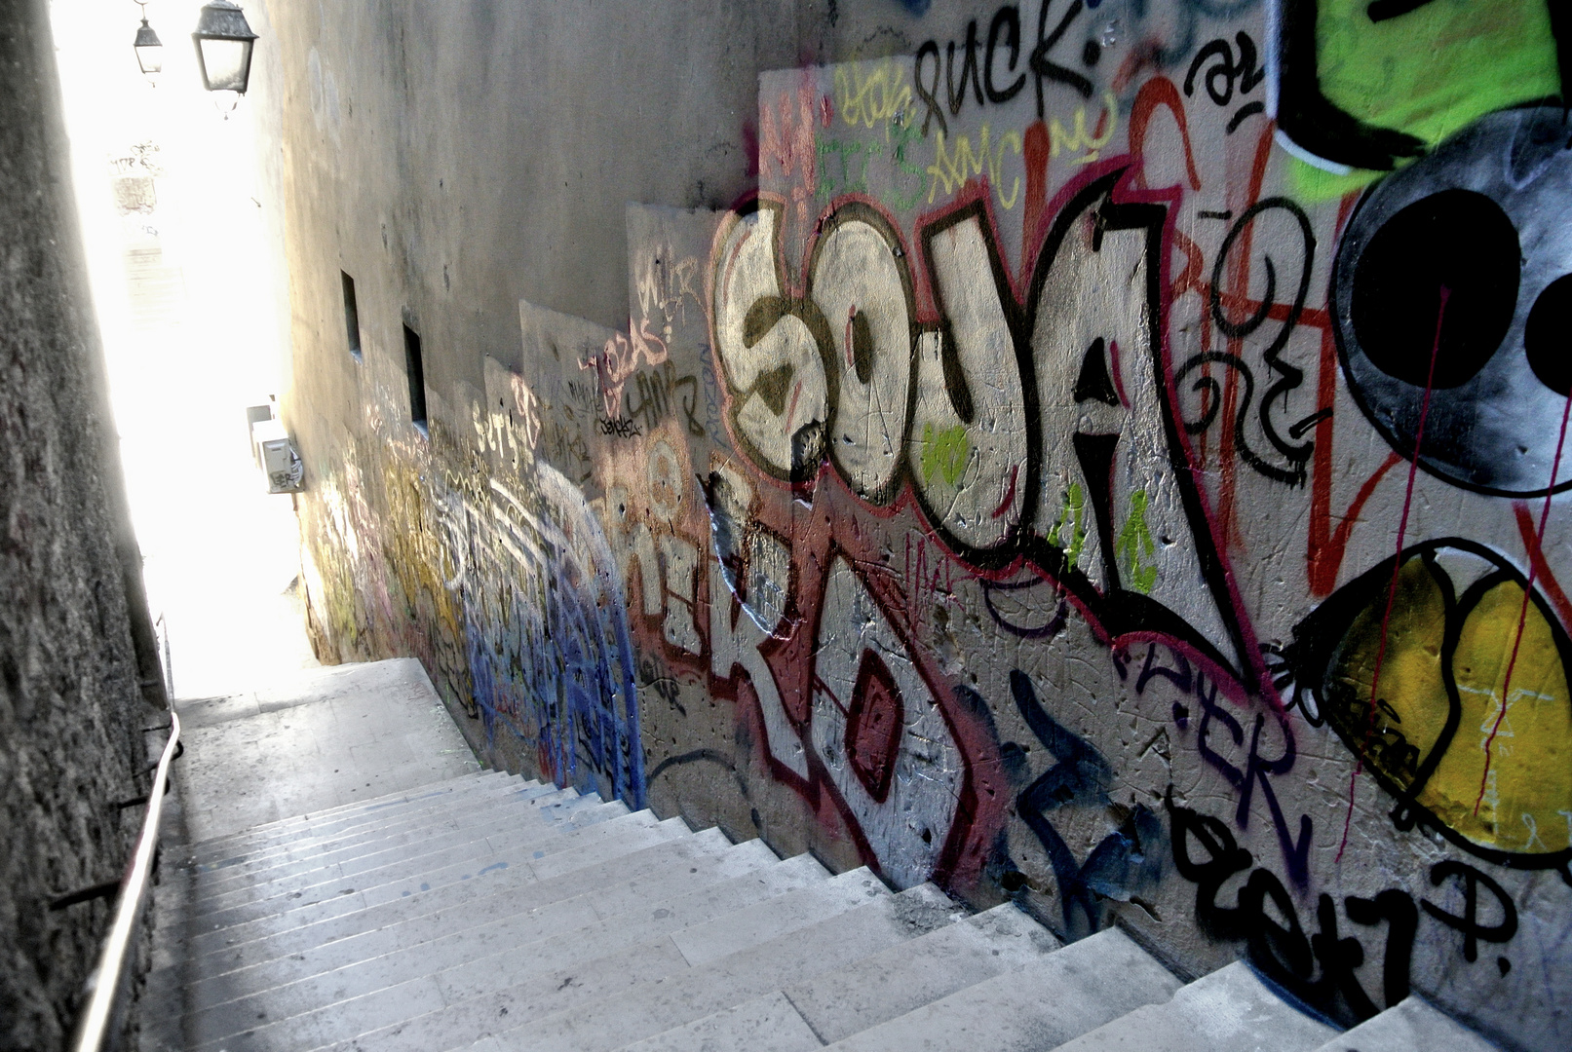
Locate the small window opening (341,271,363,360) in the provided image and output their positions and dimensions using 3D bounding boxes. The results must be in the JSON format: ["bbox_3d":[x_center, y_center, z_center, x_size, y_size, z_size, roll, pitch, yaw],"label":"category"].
[{"bbox_3d":[-3.888,-1.930,10.855,0.200,0.761,0.610,-10,23,-28],"label":"small window opening"}]

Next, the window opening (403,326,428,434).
[{"bbox_3d":[-2.657,-1.088,8.808,0.200,0.768,0.515,-10,23,-28],"label":"window opening"}]

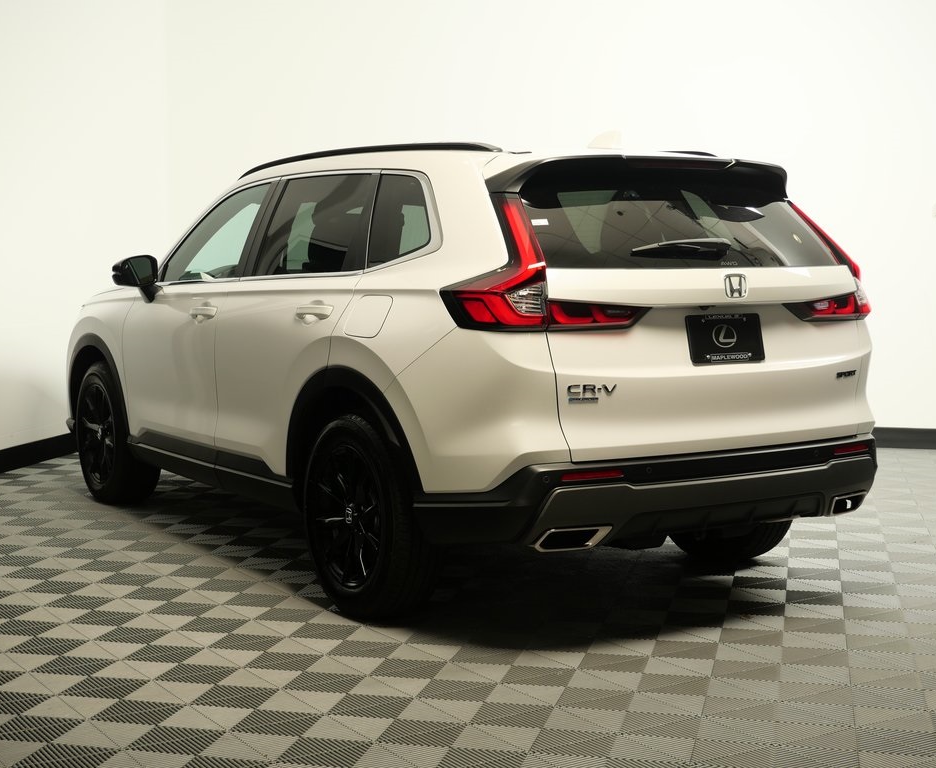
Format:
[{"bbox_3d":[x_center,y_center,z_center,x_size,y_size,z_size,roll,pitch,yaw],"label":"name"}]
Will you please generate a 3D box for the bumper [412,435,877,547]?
[{"bbox_3d":[0.721,0.323,4.218,1.795,0.290,0.456,-3,6,-30],"label":"bumper"}]

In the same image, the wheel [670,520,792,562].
[{"bbox_3d":[1.045,0.361,5.167,0.235,0.720,0.708,-3,6,-32],"label":"wheel"}]

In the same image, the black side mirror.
[{"bbox_3d":[-1.439,-0.459,5.663,0.216,0.205,0.190,-3,6,-32],"label":"black side mirror"}]

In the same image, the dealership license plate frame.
[{"bbox_3d":[0.808,-0.140,4.046,0.304,0.160,0.024,-3,-6,-32],"label":"dealership license plate frame"}]

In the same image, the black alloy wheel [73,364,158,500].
[{"bbox_3d":[-1.756,0.251,6.500,0.235,0.720,0.708,-3,6,-32],"label":"black alloy wheel"}]

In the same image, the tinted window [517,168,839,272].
[{"bbox_3d":[0.685,-0.526,4.198,1.177,0.382,0.107,-3,-34,-32],"label":"tinted window"}]

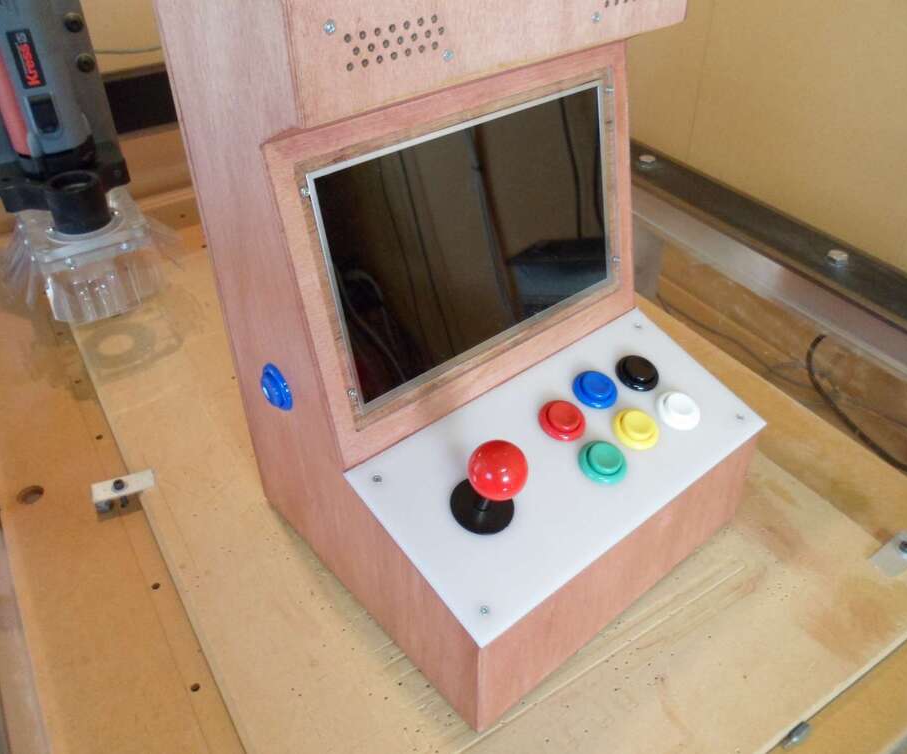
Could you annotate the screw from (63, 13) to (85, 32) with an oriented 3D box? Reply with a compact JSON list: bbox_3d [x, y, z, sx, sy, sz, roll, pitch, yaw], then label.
[{"bbox_3d":[-0.356,-0.333,0.708,0.017,0.017,0.011,-21,42,-24],"label":"screw"}]

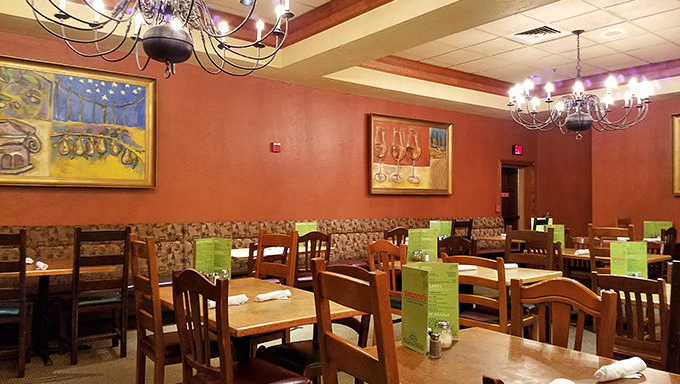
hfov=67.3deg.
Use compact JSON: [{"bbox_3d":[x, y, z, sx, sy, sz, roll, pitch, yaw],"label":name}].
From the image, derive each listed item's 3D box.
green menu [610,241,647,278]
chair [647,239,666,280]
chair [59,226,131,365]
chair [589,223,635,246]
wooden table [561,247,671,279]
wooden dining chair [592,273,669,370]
[{"bbox_3d":[1.755,0.447,3.090,0.160,0.280,0.210,0,0,45],"label":"green menu"},{"bbox_3d":[2.912,0.948,5.090,0.480,0.870,0.440,1,-2,-36],"label":"chair"},{"bbox_3d":[-2.012,0.817,4.213,0.450,1.066,0.480,1,-2,-36],"label":"chair"},{"bbox_3d":[2.608,0.834,4.697,0.480,1.075,0.420,1,-2,-35],"label":"chair"},{"bbox_3d":[2.500,0.975,5.050,0.660,0.750,1.220,0,0,-36],"label":"wooden table"},{"bbox_3d":[1.680,0.888,2.790,0.480,0.905,0.430,0,0,-40],"label":"wooden dining chair"}]

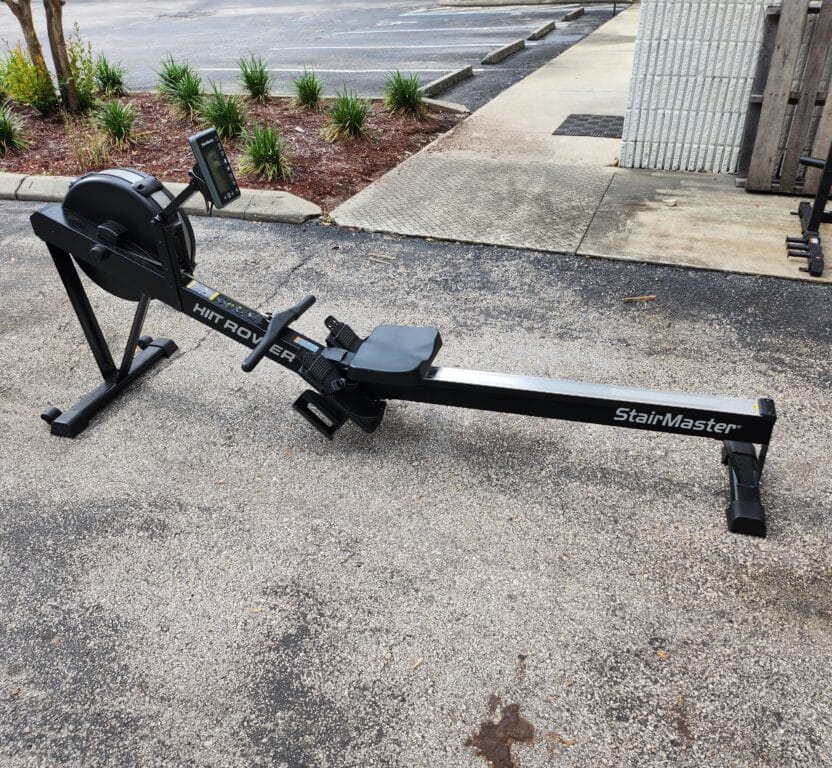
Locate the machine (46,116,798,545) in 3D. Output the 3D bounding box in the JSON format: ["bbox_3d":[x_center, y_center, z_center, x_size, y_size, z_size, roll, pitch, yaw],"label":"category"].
[{"bbox_3d":[-0.117,-0.235,2.133,2.347,0.960,0.644,9,34,16],"label":"machine"}]

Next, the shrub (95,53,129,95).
[{"bbox_3d":[-3.340,-3.350,7.668,0.367,0.420,0.367,-13,34,-18],"label":"shrub"}]

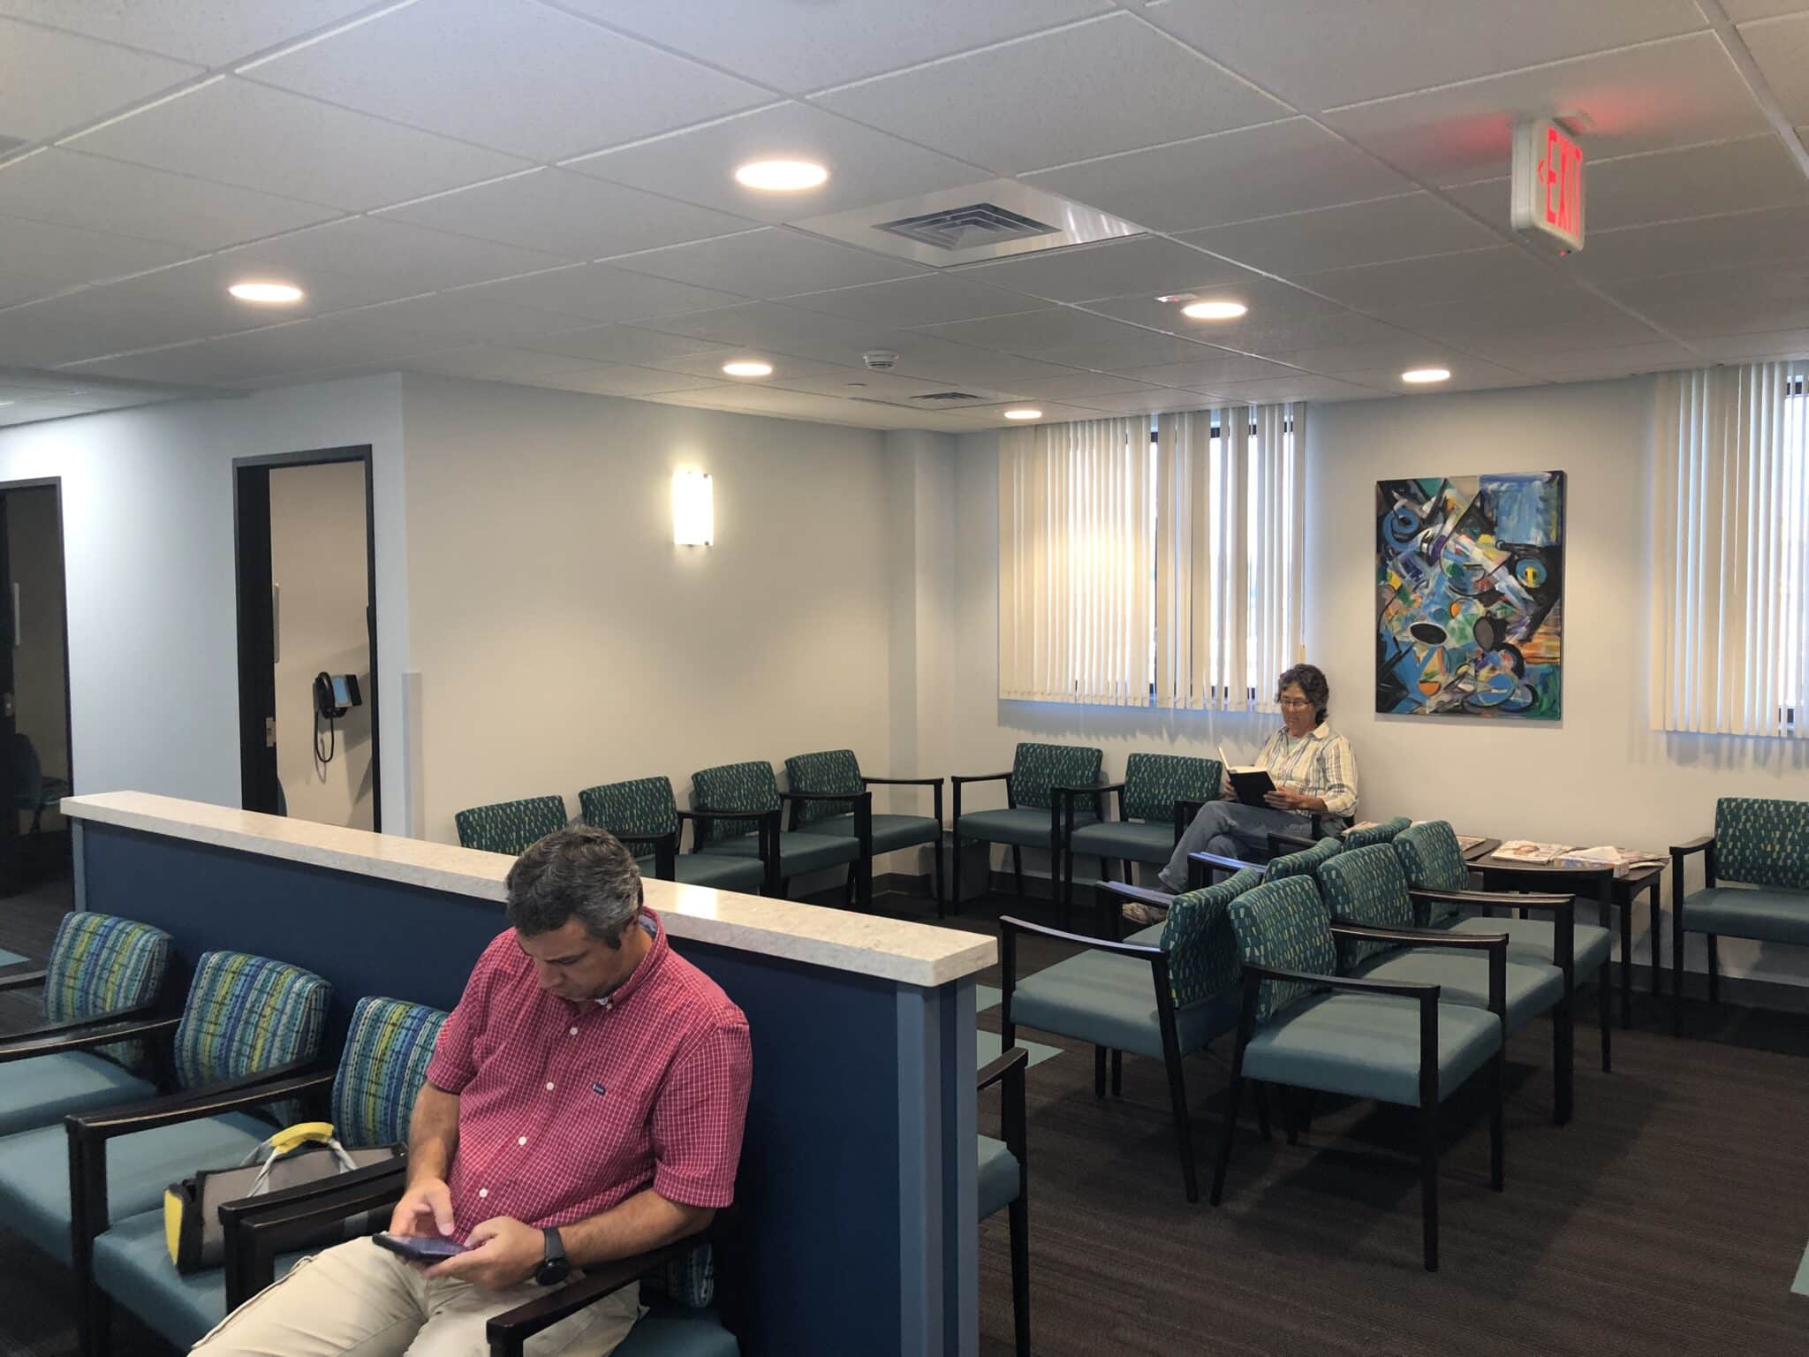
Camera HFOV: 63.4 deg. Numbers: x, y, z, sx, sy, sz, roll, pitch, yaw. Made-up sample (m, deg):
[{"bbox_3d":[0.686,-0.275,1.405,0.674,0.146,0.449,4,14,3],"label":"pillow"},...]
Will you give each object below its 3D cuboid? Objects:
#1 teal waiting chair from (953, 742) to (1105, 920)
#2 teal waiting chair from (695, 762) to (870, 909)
[{"bbox_3d":[0.630,0.744,7.091,0.590,0.810,0.610,2,5,38],"label":"teal waiting chair"},{"bbox_3d":[-0.601,0.811,6.538,0.630,0.810,0.610,3,5,37],"label":"teal waiting chair"}]

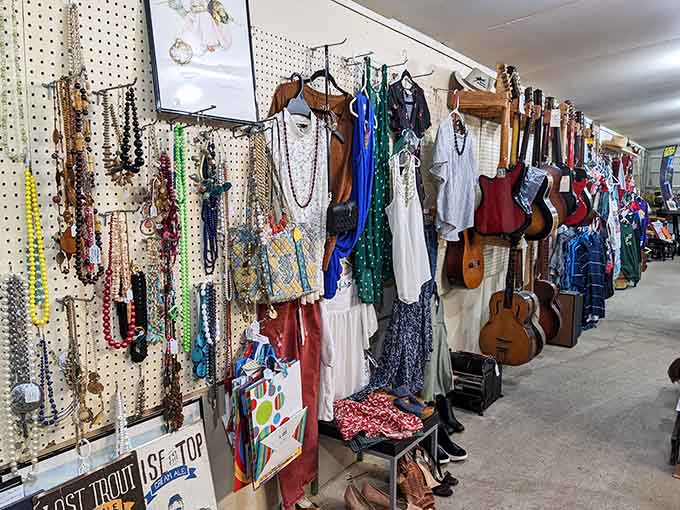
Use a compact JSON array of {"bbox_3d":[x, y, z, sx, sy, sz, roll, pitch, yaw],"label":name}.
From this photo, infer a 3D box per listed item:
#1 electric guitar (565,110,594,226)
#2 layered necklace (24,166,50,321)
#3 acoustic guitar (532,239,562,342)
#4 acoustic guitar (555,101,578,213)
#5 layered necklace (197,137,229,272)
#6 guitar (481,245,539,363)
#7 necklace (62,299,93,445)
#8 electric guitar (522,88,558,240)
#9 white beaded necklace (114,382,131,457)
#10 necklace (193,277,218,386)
[{"bbox_3d":[2.088,-0.753,4.658,0.335,1.003,0.060,5,9,42],"label":"electric guitar"},{"bbox_3d":[-0.683,-0.019,1.198,0.024,0.363,0.046,4,8,34],"label":"layered necklace"},{"bbox_3d":[1.537,0.160,3.971,0.110,0.970,0.380,-7,9,-43],"label":"acoustic guitar"},{"bbox_3d":[1.819,-0.784,4.349,0.360,0.933,0.090,5,9,42],"label":"acoustic guitar"},{"bbox_3d":[-0.385,-0.147,1.613,0.050,0.412,0.085,4,8,34],"label":"layered necklace"},{"bbox_3d":[1.085,0.212,3.329,0.115,0.990,0.390,-4,9,-41],"label":"guitar"},{"bbox_3d":[-0.641,0.280,1.295,0.040,0.368,0.055,4,8,34],"label":"necklace"},{"bbox_3d":[1.233,-0.583,3.475,0.400,0.974,0.115,7,9,40],"label":"electric guitar"},{"bbox_3d":[-0.577,0.442,1.408,0.025,0.205,0.035,4,8,34],"label":"white beaded necklace"},{"bbox_3d":[-0.416,0.235,1.627,0.045,0.320,0.070,4,8,34],"label":"necklace"}]

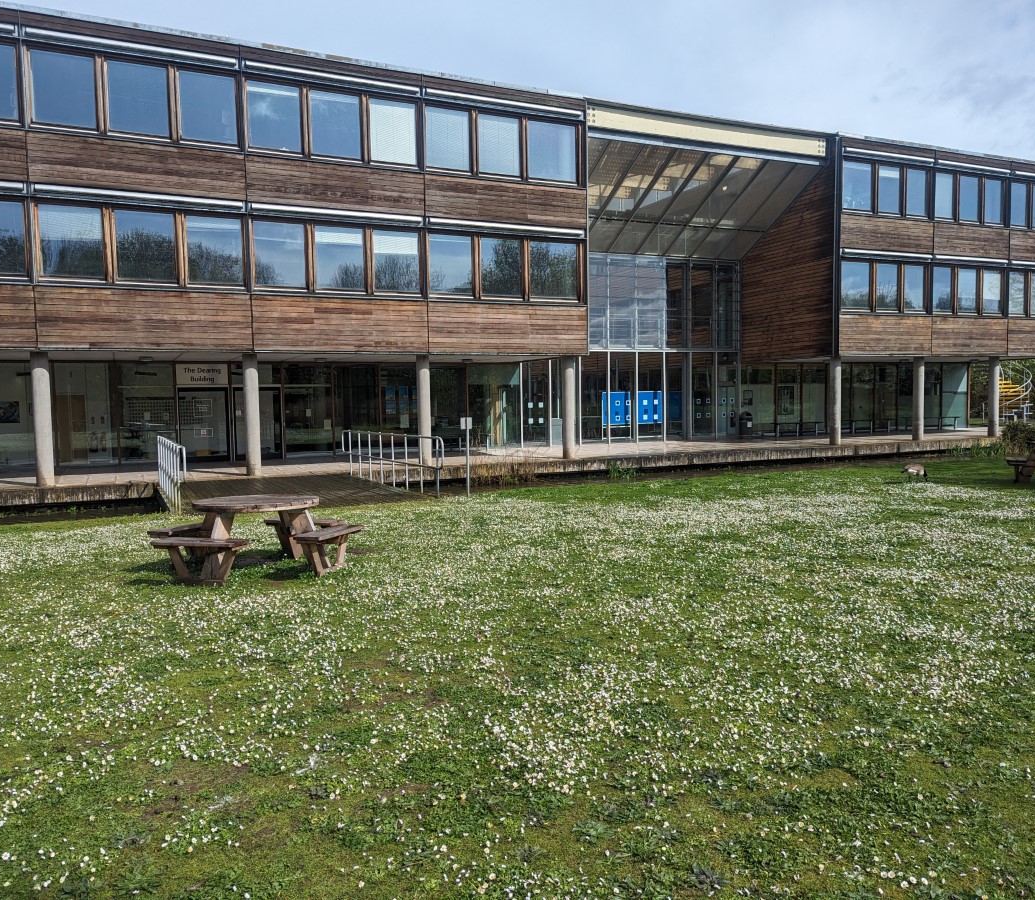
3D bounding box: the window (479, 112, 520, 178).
[{"bbox_3d":[-0.473,-8.192,22.385,1.211,1.540,0.100,-3,4,-25],"label":"window"}]

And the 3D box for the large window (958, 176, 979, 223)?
[{"bbox_3d":[15.211,-8.441,27.983,0.931,1.452,0.120,-3,4,-24],"label":"large window"}]

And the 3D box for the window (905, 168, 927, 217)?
[{"bbox_3d":[13.790,-8.913,28.746,1.015,1.552,0.150,-3,4,-23],"label":"window"}]

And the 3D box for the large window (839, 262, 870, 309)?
[{"bbox_3d":[11.381,-5.539,27.948,1.300,1.540,0.100,-3,4,-23],"label":"large window"}]

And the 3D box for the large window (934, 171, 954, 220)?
[{"bbox_3d":[15.084,-8.947,29.310,0.976,1.571,0.150,-3,4,-23],"label":"large window"}]

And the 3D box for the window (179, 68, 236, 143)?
[{"bbox_3d":[-6.737,-7.442,18.061,1.133,1.423,0.120,-3,4,-26],"label":"window"}]

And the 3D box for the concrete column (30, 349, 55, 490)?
[{"bbox_3d":[-10.802,-0.696,18.889,0.360,3.014,0.360,-3,4,-25],"label":"concrete column"}]

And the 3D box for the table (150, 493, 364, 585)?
[{"bbox_3d":[-2.752,0.900,8.766,2.060,0.750,2.060,0,4,18],"label":"table"}]

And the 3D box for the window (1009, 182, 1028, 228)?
[{"bbox_3d":[17.973,-8.766,29.750,1.000,1.470,0.100,-3,4,-24],"label":"window"}]

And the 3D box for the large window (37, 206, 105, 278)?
[{"bbox_3d":[-9.472,-4.433,17.643,1.180,1.470,0.100,-3,4,-24],"label":"large window"}]

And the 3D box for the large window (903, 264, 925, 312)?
[{"bbox_3d":[12.970,-5.282,27.173,0.968,1.521,0.120,-3,4,-24],"label":"large window"}]

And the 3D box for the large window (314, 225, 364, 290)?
[{"bbox_3d":[-4.430,-4.789,20.697,1.200,1.556,0.150,-3,4,-25],"label":"large window"}]

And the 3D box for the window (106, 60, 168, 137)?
[{"bbox_3d":[-8.496,-7.855,18.578,1.196,1.525,0.150,-3,4,-25],"label":"window"}]

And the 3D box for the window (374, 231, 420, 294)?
[{"bbox_3d":[-3.001,-4.675,20.582,1.180,1.470,0.100,-3,4,-24],"label":"window"}]

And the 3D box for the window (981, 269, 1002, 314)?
[{"bbox_3d":[16.830,-5.576,29.433,1.000,1.470,0.100,-3,4,-24],"label":"window"}]

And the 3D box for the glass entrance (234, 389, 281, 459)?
[{"bbox_3d":[-7.532,-0.777,24.067,1.216,1.994,0.100,-3,4,-26],"label":"glass entrance"}]

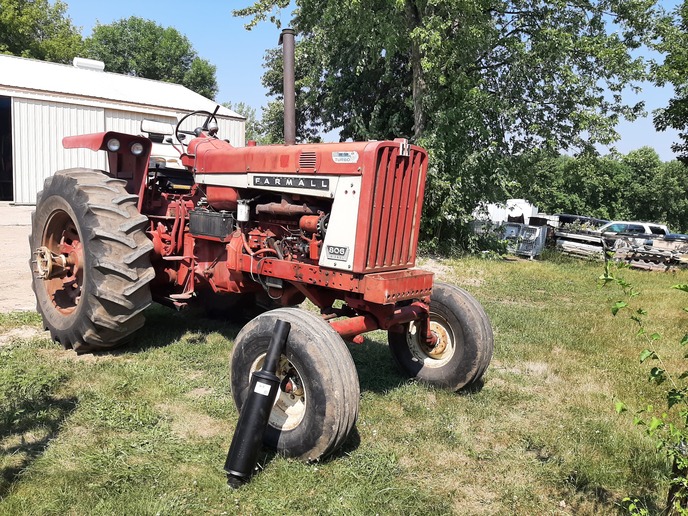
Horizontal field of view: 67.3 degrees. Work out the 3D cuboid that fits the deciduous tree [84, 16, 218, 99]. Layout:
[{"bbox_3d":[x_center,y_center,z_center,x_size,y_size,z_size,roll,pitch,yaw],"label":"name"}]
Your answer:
[{"bbox_3d":[-15.692,-12.070,41.986,11.300,14.200,11.000,0,7,-21],"label":"deciduous tree"}]

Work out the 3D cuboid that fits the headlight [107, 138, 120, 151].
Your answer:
[{"bbox_3d":[-1.958,-0.958,4.365,0.075,0.118,0.118,9,9,41],"label":"headlight"}]

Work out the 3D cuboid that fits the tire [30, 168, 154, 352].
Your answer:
[{"bbox_3d":[-2.401,0.034,4.848,1.720,1.710,0.480,9,9,41],"label":"tire"}]

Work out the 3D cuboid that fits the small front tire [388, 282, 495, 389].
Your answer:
[{"bbox_3d":[0.822,0.691,4.502,0.940,0.930,0.285,8,9,39],"label":"small front tire"}]

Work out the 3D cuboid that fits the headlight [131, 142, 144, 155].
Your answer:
[{"bbox_3d":[-1.823,-0.958,4.527,0.075,0.118,0.118,9,9,41],"label":"headlight"}]

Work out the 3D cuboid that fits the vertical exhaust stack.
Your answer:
[{"bbox_3d":[-0.460,-1.422,4.337,0.115,0.960,0.110,3,5,42],"label":"vertical exhaust stack"}]

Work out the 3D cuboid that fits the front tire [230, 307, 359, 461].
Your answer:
[{"bbox_3d":[-0.324,0.795,3.232,0.940,0.930,0.285,8,9,37],"label":"front tire"}]

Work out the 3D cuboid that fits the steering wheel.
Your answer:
[{"bbox_3d":[-1.486,-1.301,5.260,0.455,0.455,0.070,-5,52,-48],"label":"steering wheel"}]

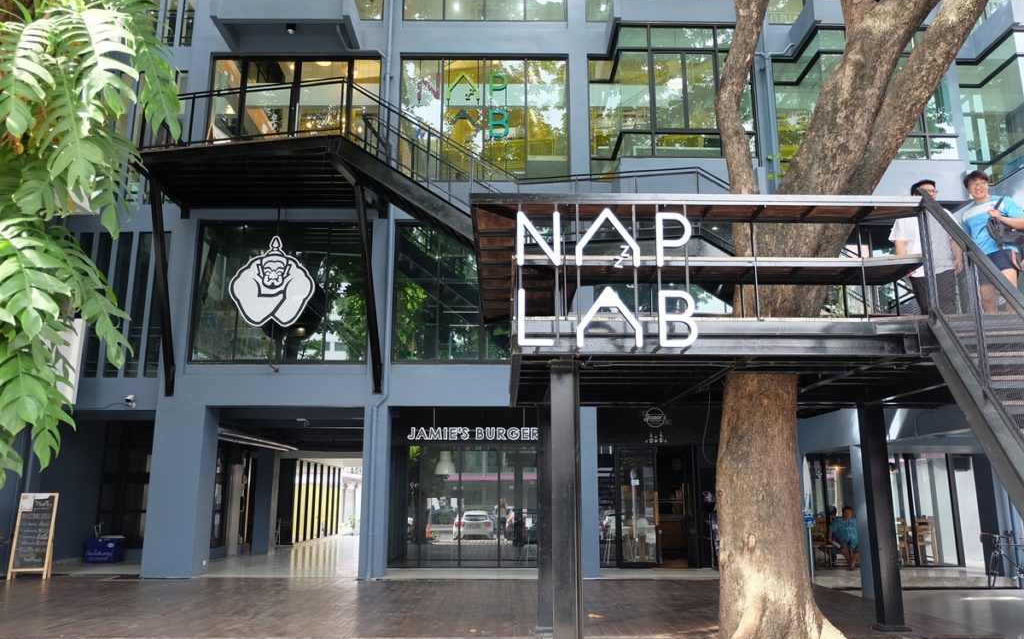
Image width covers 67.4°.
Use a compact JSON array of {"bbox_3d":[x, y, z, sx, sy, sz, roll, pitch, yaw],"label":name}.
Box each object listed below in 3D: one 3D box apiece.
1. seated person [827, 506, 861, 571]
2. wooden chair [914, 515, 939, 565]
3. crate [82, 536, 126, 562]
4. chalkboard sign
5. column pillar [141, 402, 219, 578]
[{"bbox_3d":[6.236,4.093,14.417,0.520,1.130,0.640,1,-12,-2],"label":"seated person"},{"bbox_3d":[8.359,4.446,15.473,0.400,0.919,0.430,-4,-13,19],"label":"wooden chair"},{"bbox_3d":[-8.272,4.689,15.644,0.604,0.486,0.419,0,-12,0],"label":"crate"},{"bbox_3d":[-7.973,3.646,12.939,0.624,1.394,0.360,2,-12,-7],"label":"chalkboard sign"},{"bbox_3d":[-5.860,3.031,13.658,0.864,2.909,0.705,0,-12,0],"label":"column pillar"}]

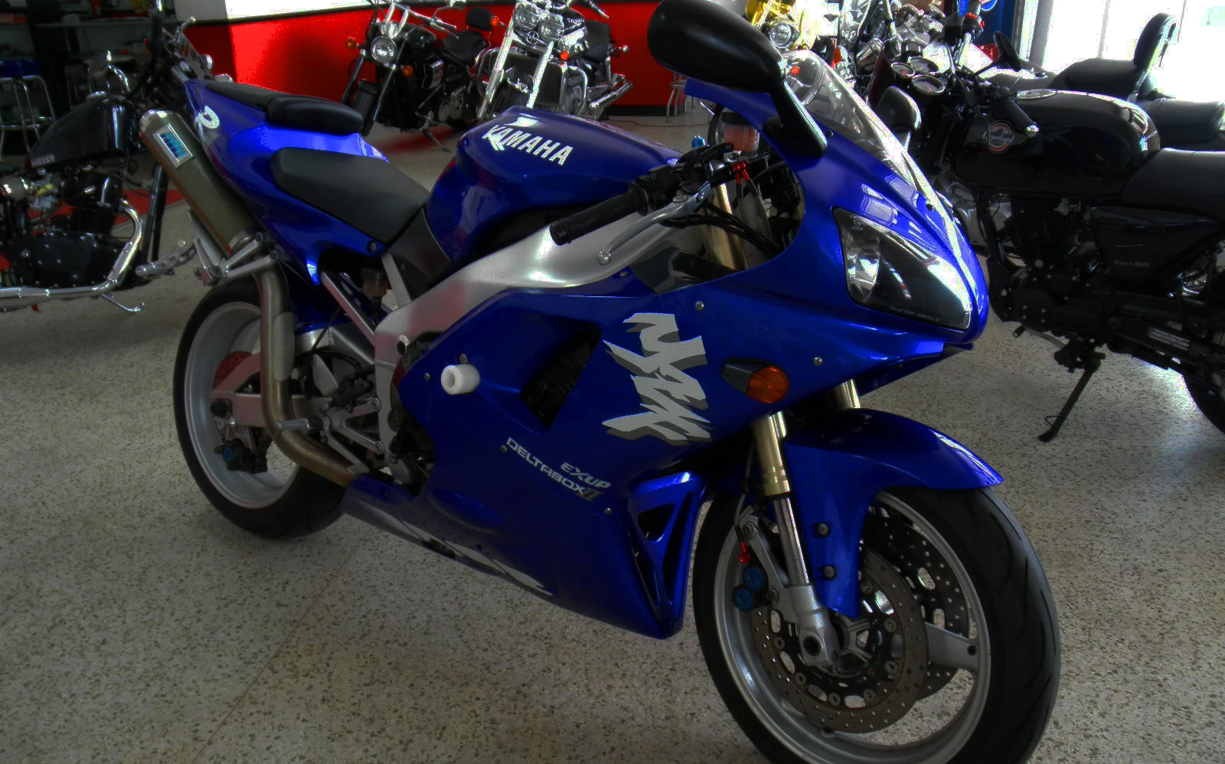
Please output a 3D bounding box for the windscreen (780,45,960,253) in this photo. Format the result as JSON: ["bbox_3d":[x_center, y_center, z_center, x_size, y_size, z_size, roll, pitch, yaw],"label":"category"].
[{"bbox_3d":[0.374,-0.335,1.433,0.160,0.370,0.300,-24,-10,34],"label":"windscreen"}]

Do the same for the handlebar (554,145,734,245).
[{"bbox_3d":[0.044,-0.273,1.435,0.295,0.085,0.090,-25,22,-18],"label":"handlebar"}]

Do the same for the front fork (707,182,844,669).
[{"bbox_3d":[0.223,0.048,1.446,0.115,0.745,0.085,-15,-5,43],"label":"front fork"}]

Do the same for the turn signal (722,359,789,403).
[{"bbox_3d":[0.188,-0.001,1.302,0.095,0.060,0.065,15,12,33],"label":"turn signal"}]

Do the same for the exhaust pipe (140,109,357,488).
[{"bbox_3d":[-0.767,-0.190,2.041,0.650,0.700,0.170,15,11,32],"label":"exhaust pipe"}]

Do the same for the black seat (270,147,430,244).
[{"bbox_3d":[-0.516,-0.388,2.052,0.480,0.140,0.270,22,16,32],"label":"black seat"}]

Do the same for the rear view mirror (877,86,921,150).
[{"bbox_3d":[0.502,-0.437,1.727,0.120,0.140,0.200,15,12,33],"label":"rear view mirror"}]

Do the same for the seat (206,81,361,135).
[{"bbox_3d":[-0.707,-0.600,2.170,0.550,0.100,0.210,20,15,32],"label":"seat"}]

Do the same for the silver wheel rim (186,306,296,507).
[{"bbox_3d":[-0.772,0.048,2.269,0.462,0.462,0.172,15,11,32],"label":"silver wheel rim"}]

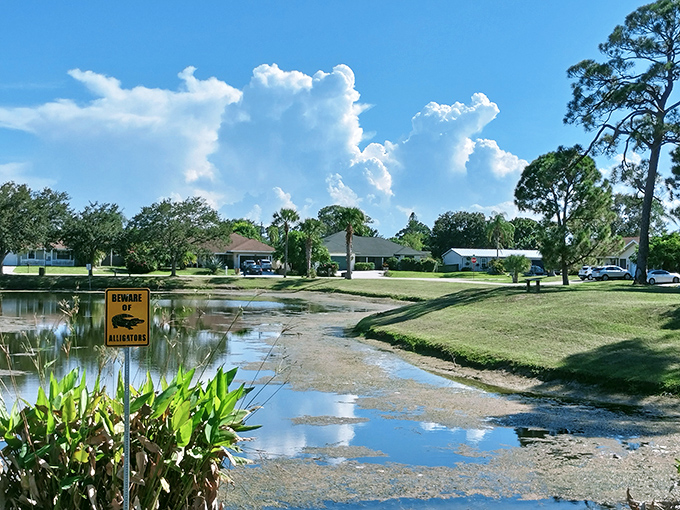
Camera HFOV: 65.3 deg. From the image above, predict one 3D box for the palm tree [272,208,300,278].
[{"bbox_3d":[-6.895,-1.584,69.000,3.500,9.100,3.500,0,0,0],"label":"palm tree"}]

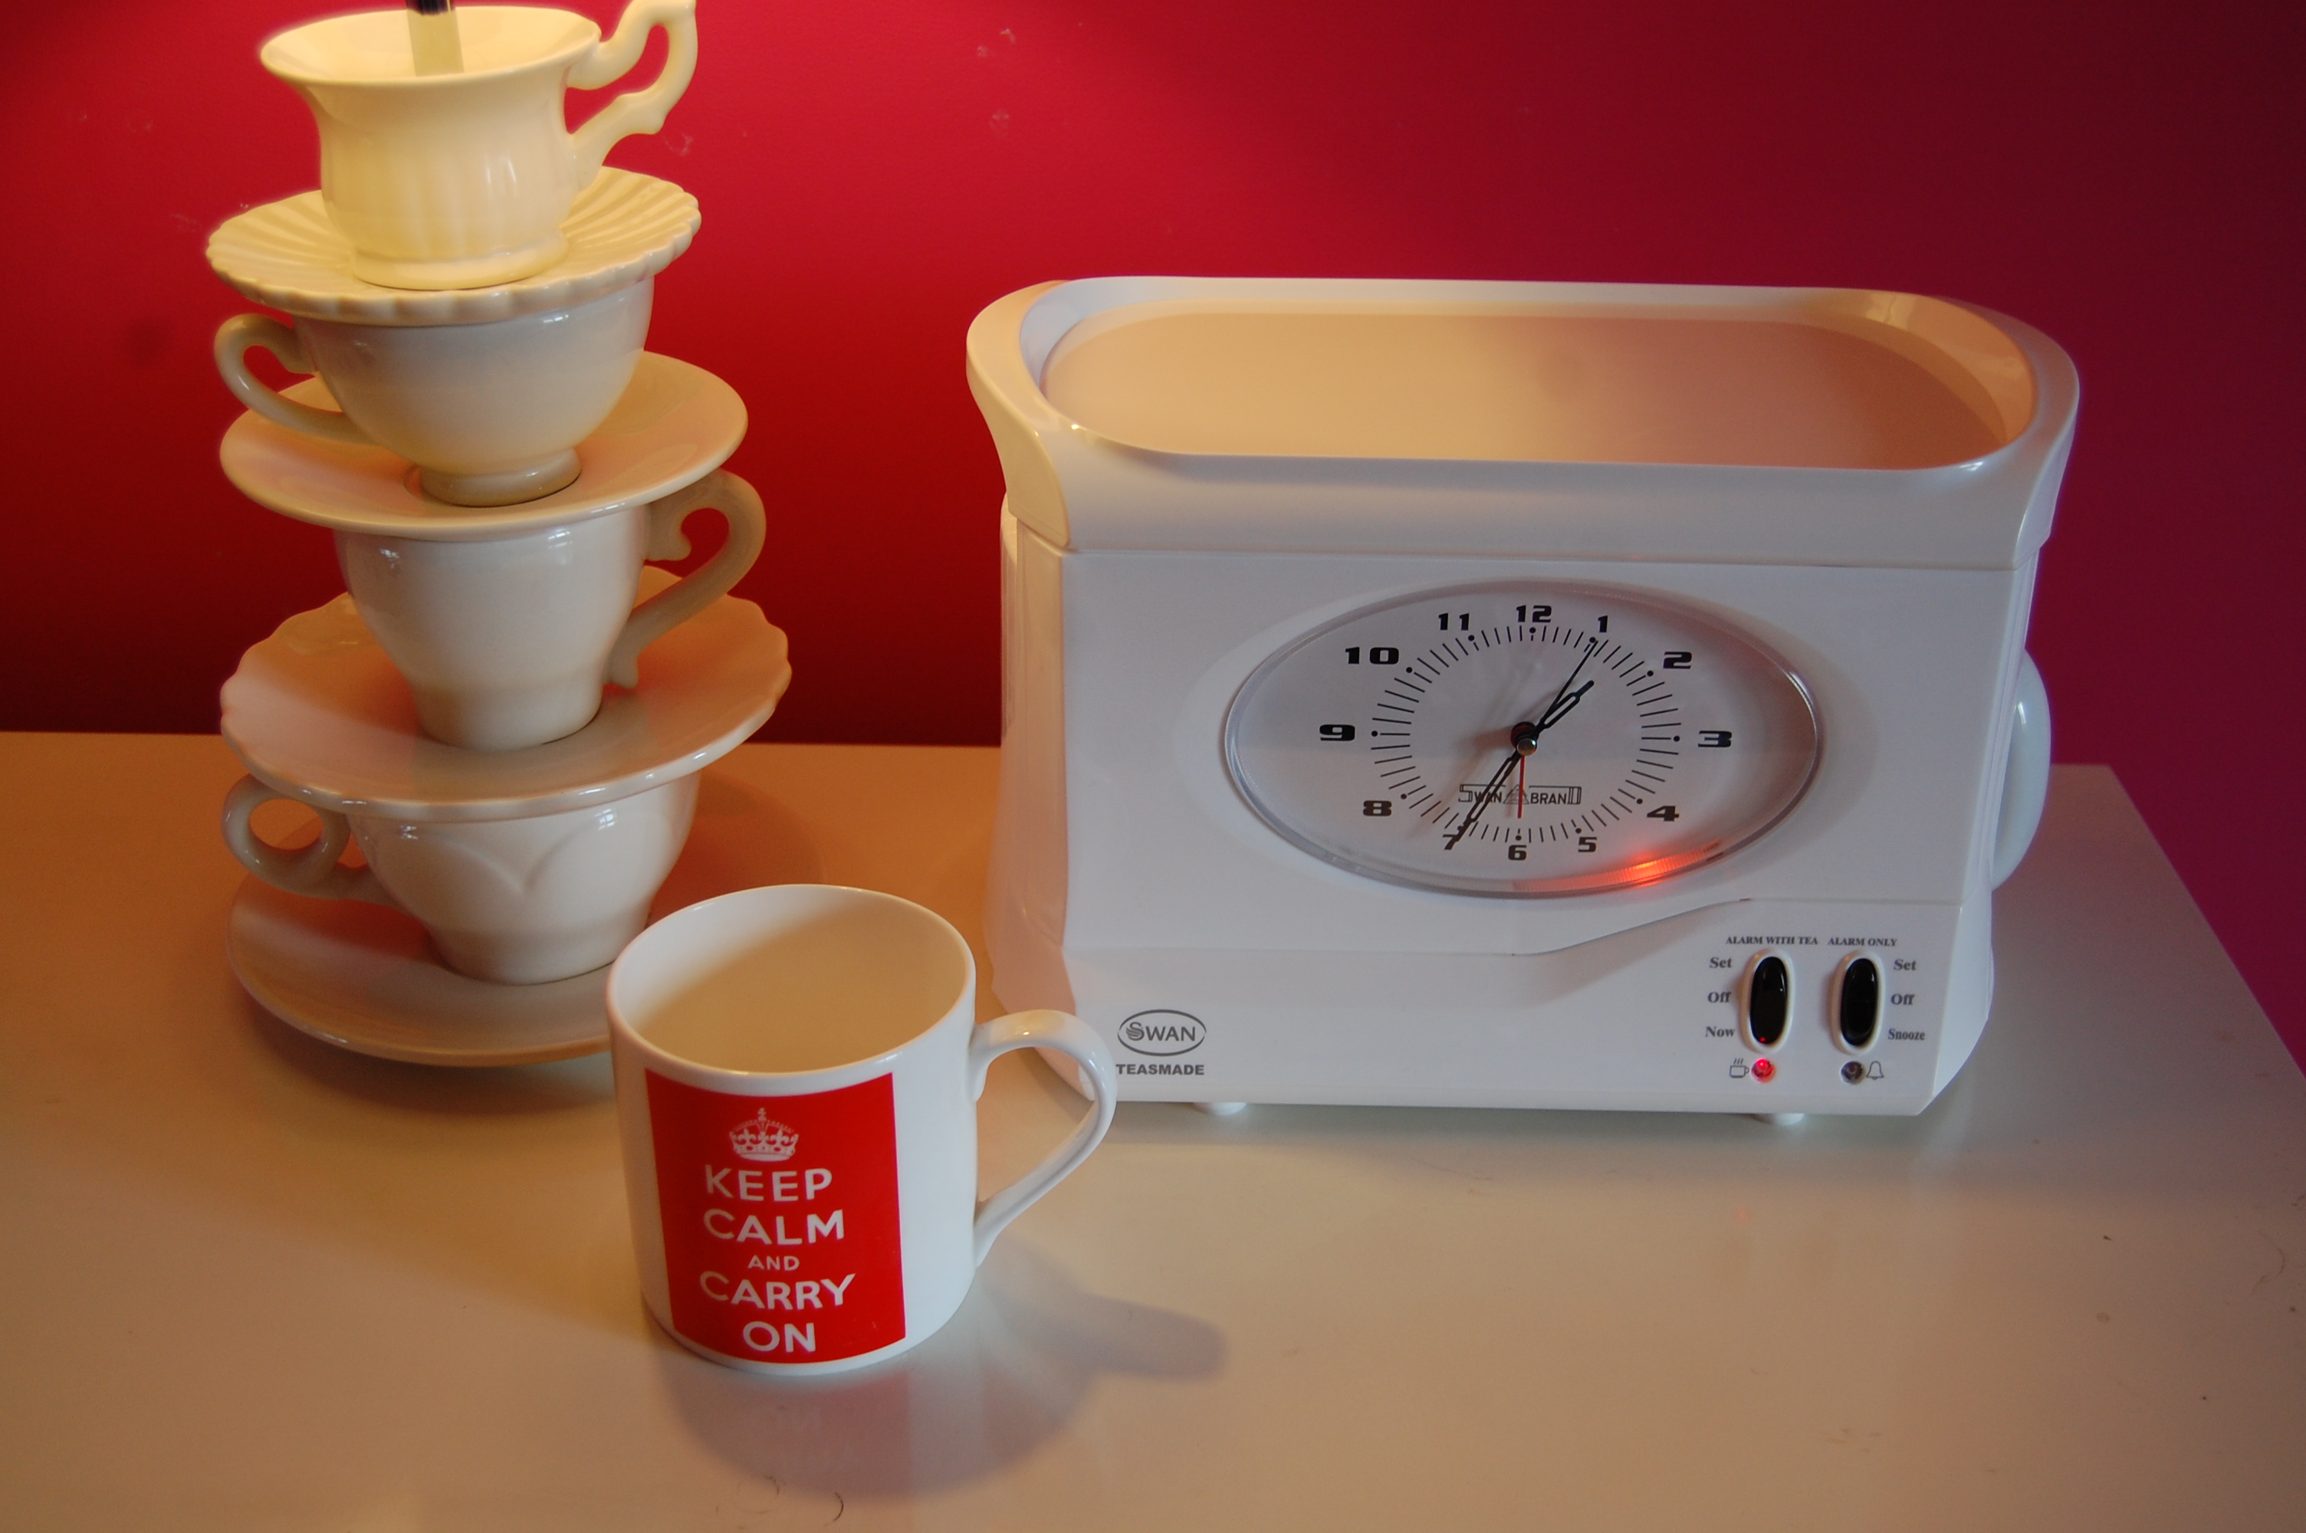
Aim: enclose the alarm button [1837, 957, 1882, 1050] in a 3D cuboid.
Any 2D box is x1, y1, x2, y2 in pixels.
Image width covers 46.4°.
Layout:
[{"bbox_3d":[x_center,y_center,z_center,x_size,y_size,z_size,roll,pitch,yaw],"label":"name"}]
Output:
[{"bbox_3d":[0.176,0.059,0.669,0.010,0.026,0.006,1,27,1],"label":"alarm button"}]

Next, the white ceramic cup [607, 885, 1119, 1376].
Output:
[{"bbox_3d":[-0.065,0.083,0.618,0.112,0.081,0.081,0,27,0],"label":"white ceramic cup"}]

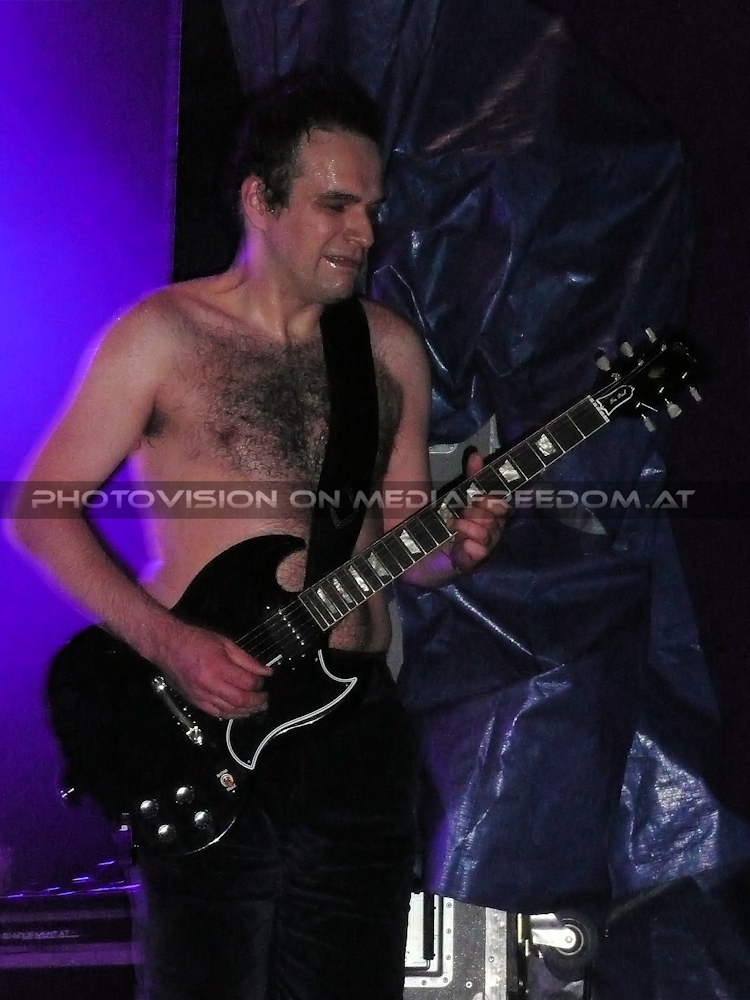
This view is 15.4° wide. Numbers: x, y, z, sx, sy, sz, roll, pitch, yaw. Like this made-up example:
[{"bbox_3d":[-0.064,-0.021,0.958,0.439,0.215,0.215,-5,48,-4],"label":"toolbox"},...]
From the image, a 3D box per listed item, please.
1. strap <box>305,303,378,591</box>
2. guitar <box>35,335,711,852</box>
[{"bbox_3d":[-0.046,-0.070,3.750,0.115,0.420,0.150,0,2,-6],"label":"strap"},{"bbox_3d":[0.020,0.088,3.662,1.005,0.335,0.070,-35,-19,0],"label":"guitar"}]

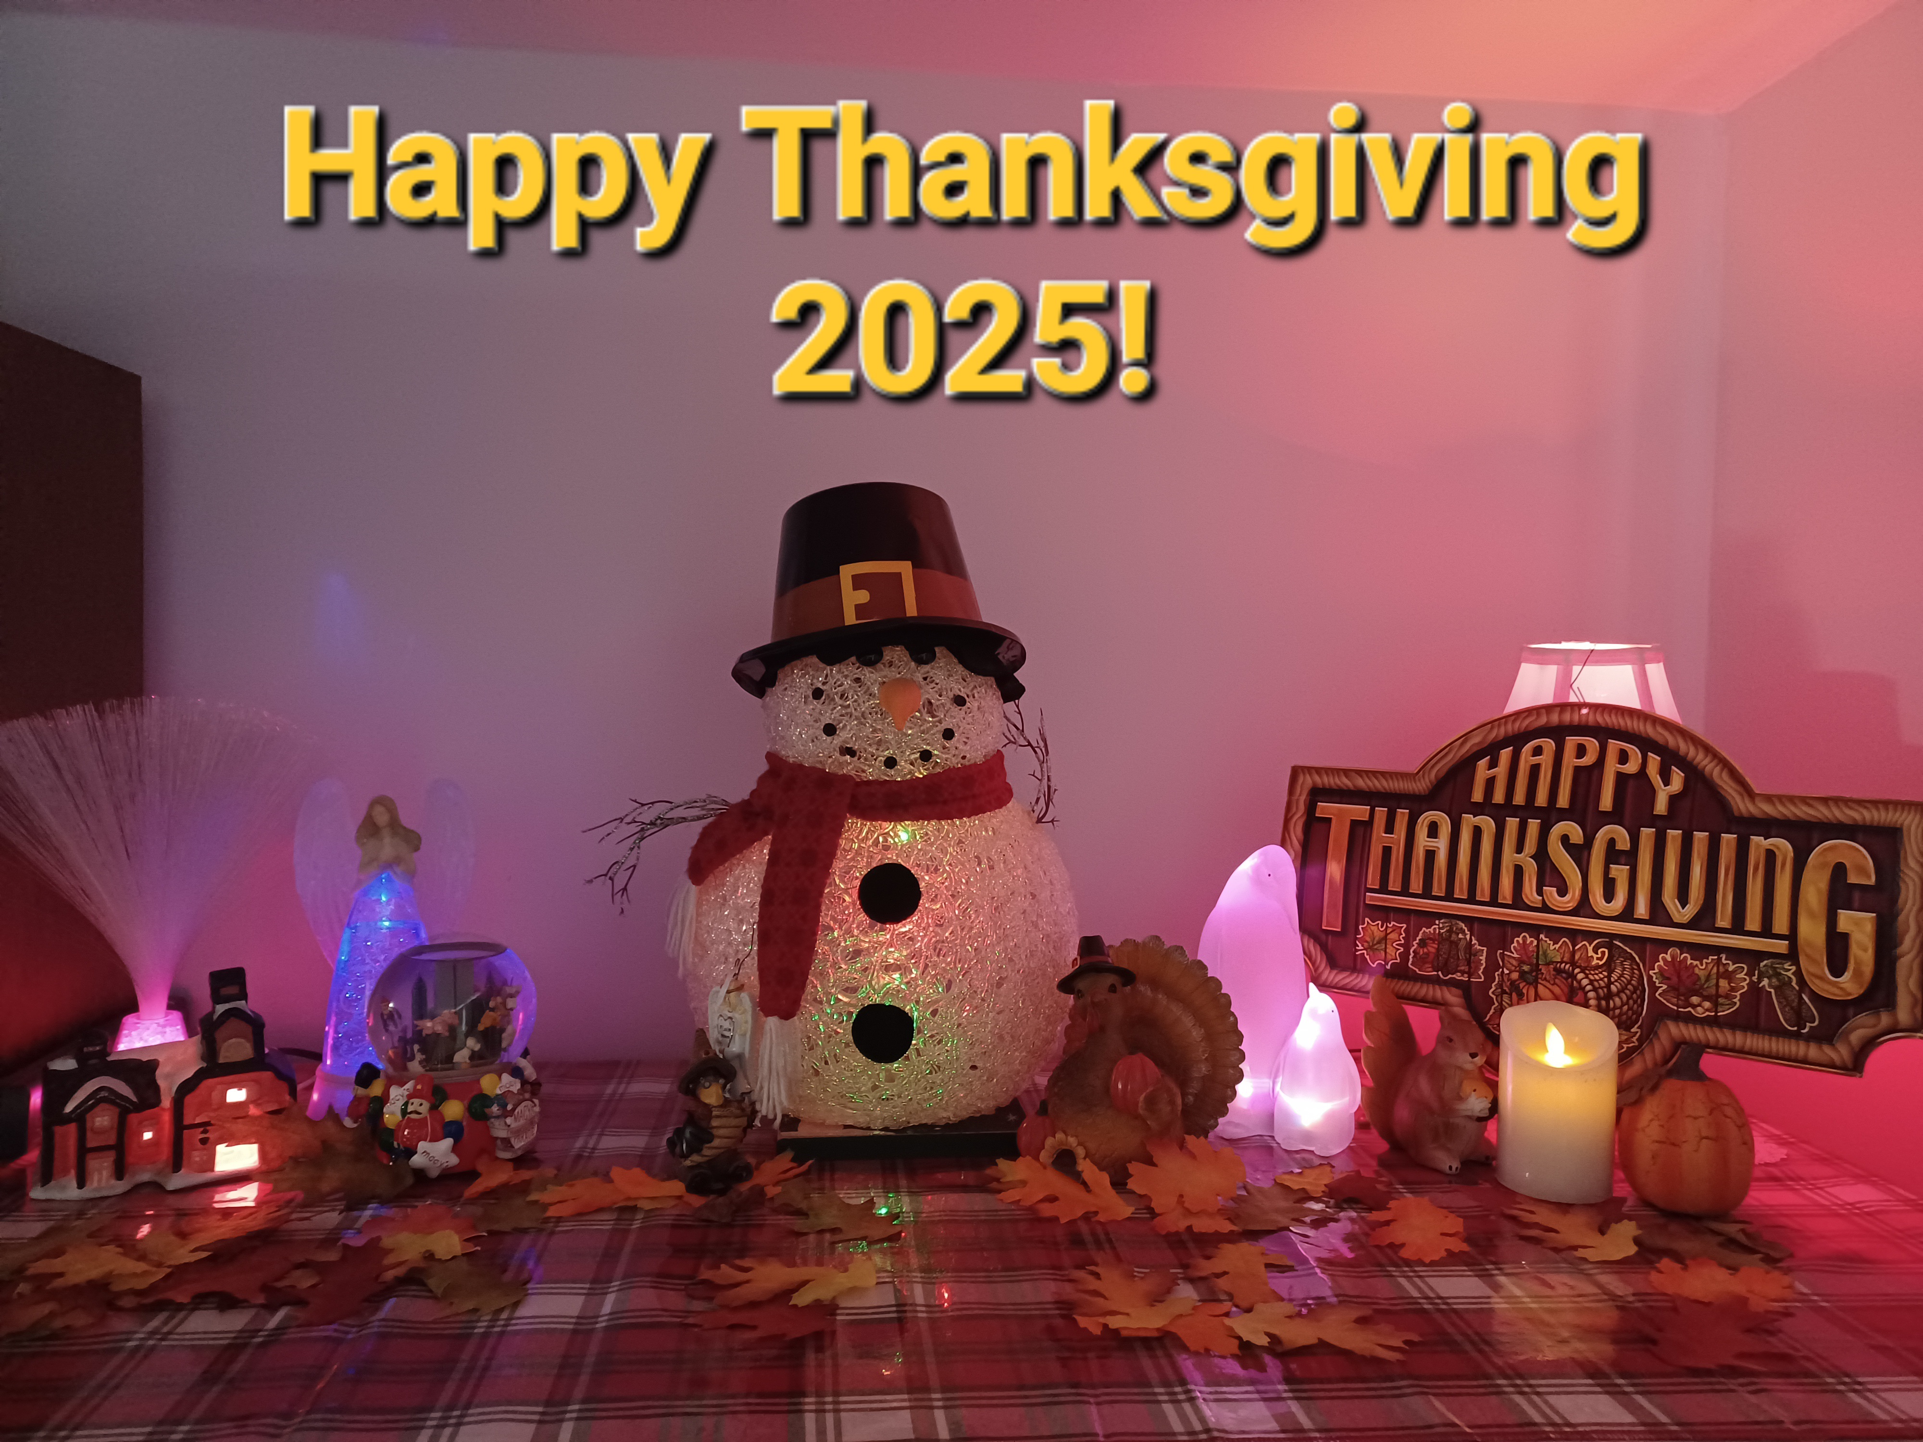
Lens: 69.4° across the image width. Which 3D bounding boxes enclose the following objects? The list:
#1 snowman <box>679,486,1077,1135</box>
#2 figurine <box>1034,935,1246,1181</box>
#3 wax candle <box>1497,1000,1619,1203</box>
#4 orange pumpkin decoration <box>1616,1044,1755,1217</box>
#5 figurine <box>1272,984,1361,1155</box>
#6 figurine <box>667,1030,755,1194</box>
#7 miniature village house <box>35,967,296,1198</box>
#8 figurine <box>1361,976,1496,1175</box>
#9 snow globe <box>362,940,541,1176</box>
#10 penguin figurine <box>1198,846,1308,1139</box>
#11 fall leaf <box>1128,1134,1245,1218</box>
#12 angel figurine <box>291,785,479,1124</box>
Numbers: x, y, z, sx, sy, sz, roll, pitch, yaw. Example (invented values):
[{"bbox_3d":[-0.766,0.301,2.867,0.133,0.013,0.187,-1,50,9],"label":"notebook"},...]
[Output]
[{"bbox_3d":[-0.060,0.067,1.104,0.310,0.507,0.300,1,2,-6],"label":"snowman"},{"bbox_3d":[0.131,0.250,1.050,0.146,0.166,0.120,3,3,43],"label":"figurine"},{"bbox_3d":[0.441,0.281,1.028,0.080,0.122,0.080,1,2,0],"label":"wax candle"},{"bbox_3d":[0.509,0.284,0.978,0.088,0.113,0.086,2,2,27],"label":"orange pumpkin decoration"},{"bbox_3d":[0.280,0.271,1.090,0.066,0.126,0.060,2,2,33],"label":"figurine"},{"bbox_3d":[-0.179,0.277,0.996,0.062,0.109,0.060,0,2,-28],"label":"figurine"},{"bbox_3d":[-0.583,0.255,1.032,0.162,0.142,0.108,0,3,-27],"label":"miniature village house"},{"bbox_3d":[0.373,0.271,1.086,0.105,0.135,0.070,3,3,42],"label":"figurine"},{"bbox_3d":[-0.384,0.247,1.052,0.128,0.159,0.126,0,2,-12],"label":"snow globe"},{"bbox_3d":[0.242,0.220,1.145,0.085,0.228,0.080,3,3,42],"label":"penguin figurine"},{"bbox_3d":[0.160,0.320,0.982,0.084,0.014,0.082,1,21,0],"label":"fall leaf"},{"bbox_3d":[-0.476,0.190,1.147,0.140,0.265,0.118,0,2,-14],"label":"angel figurine"}]

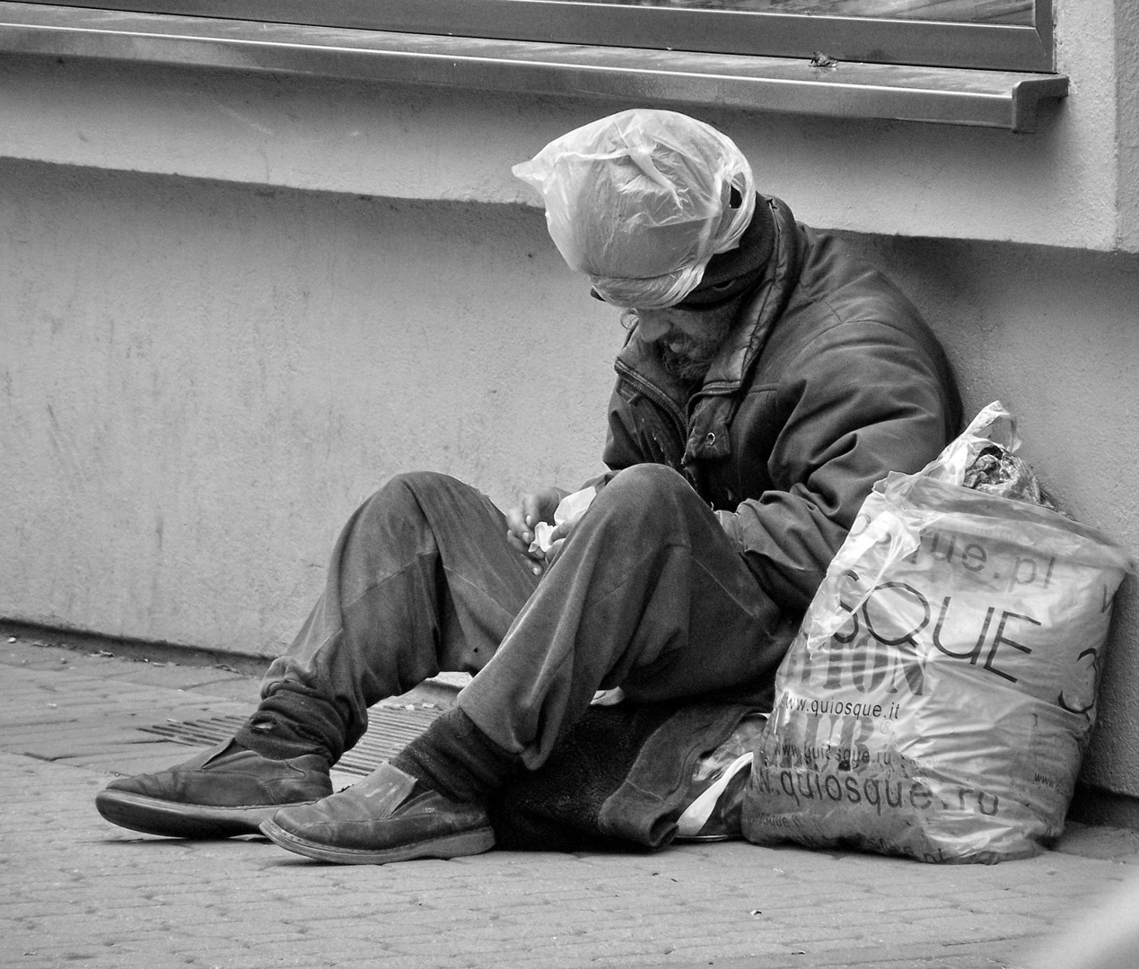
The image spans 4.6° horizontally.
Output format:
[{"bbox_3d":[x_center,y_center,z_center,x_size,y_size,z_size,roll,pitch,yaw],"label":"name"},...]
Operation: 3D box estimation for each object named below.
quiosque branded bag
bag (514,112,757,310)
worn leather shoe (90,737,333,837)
[{"bbox_3d":[0.438,0.178,16.520,0.370,0.510,0.300,10,0,11],"label":"quiosque branded bag"},{"bbox_3d":[0.079,-0.331,16.950,0.235,0.230,0.225,-34,19,-24],"label":"bag"},{"bbox_3d":[-0.424,0.361,16.900,0.280,0.115,0.105,-3,-6,-20],"label":"worn leather shoe"}]

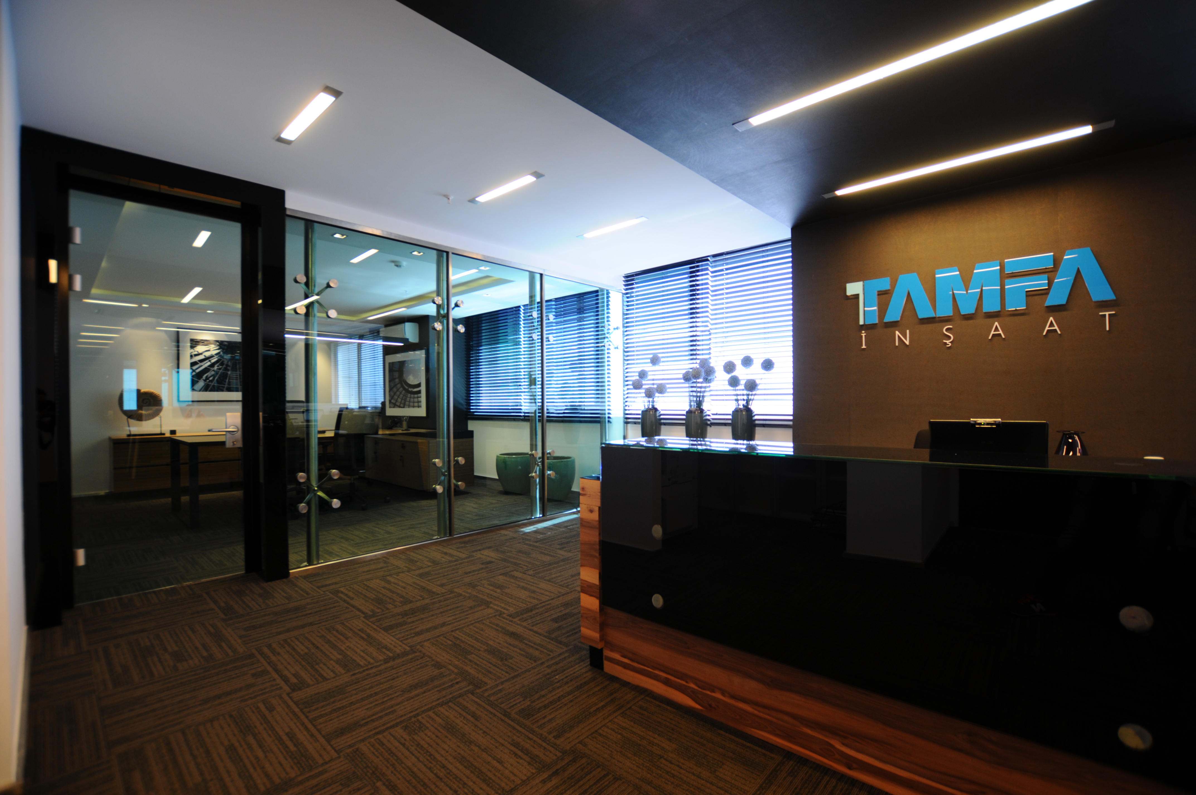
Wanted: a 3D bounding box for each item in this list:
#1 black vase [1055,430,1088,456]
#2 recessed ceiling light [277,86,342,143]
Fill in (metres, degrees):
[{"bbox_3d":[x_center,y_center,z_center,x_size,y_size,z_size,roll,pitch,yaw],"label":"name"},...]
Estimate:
[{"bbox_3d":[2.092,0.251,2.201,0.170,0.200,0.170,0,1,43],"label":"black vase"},{"bbox_3d":[-1.359,-1.319,2.321,0.660,0.050,0.066,0,1,43],"label":"recessed ceiling light"}]

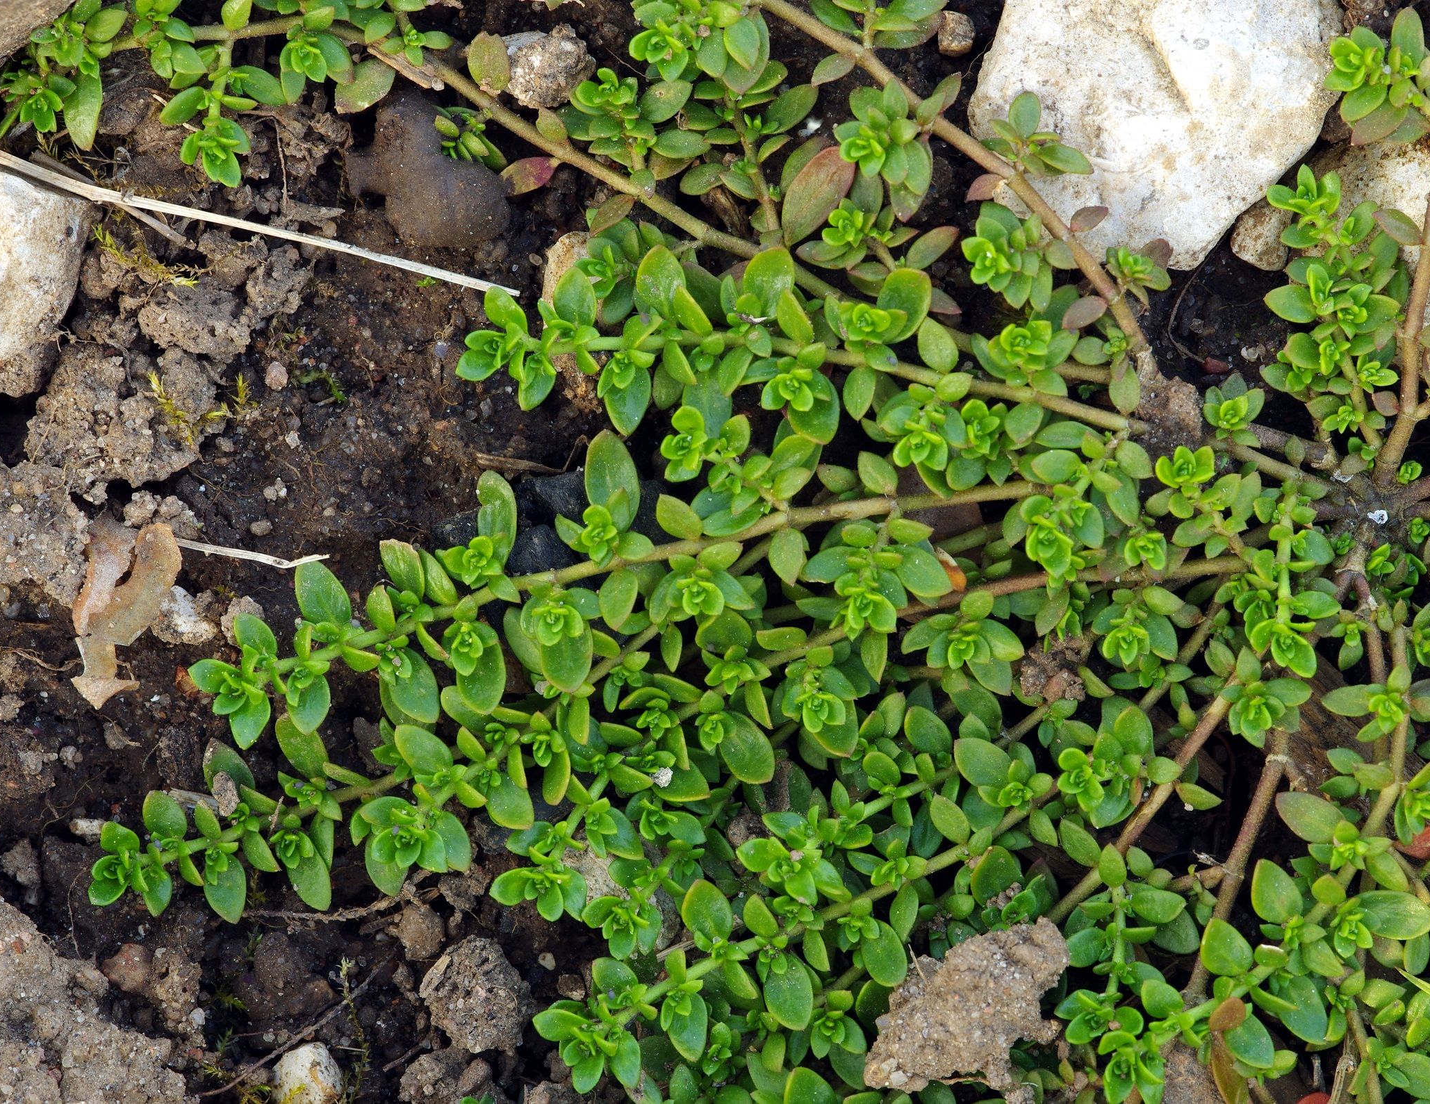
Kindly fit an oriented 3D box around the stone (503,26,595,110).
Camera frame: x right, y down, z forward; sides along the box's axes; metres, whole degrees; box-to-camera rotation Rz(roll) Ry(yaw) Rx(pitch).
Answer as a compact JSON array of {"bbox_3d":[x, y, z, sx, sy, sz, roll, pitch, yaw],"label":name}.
[{"bbox_3d":[-0.016,-0.047,0.704,0.009,0.007,0.008,0,80,0],"label":"stone"}]

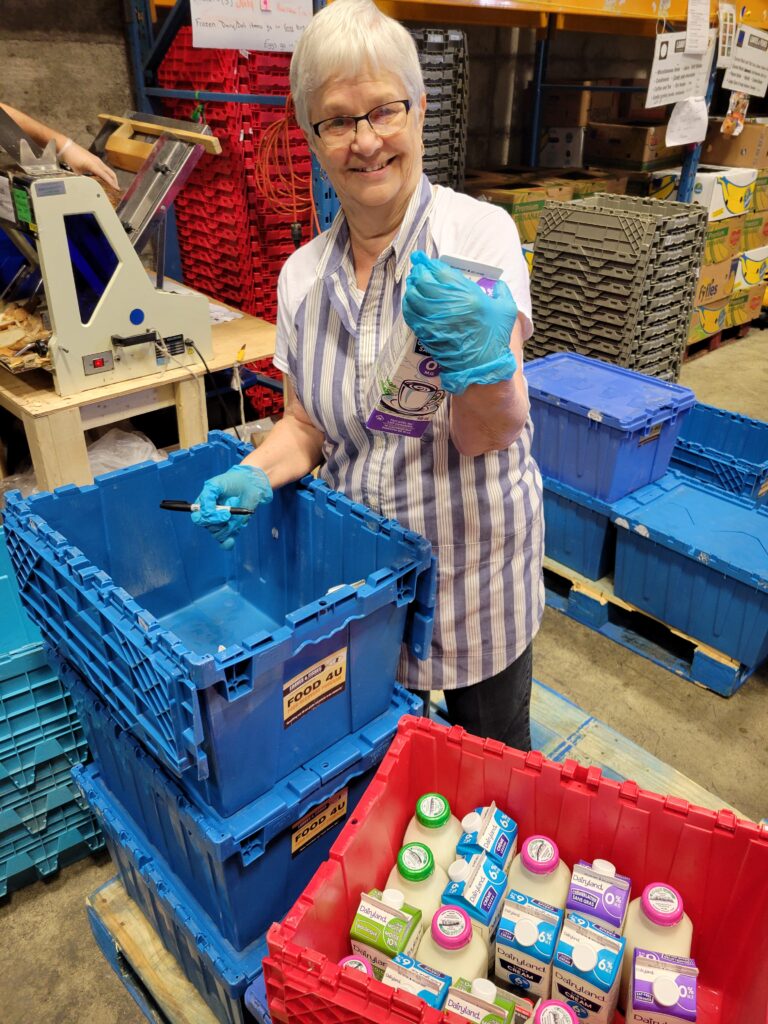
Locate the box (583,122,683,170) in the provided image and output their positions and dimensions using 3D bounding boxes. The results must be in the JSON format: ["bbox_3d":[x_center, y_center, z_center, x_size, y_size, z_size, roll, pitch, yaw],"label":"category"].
[{"bbox_3d":[1.629,-2.359,4.951,0.503,0.247,0.405,-25,37,-36],"label":"box"}]

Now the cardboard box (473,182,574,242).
[{"bbox_3d":[0.698,-1.627,4.149,0.503,0.247,0.405,-24,37,-36],"label":"cardboard box"}]

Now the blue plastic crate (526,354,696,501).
[{"bbox_3d":[0.687,-0.299,2.606,0.390,0.308,0.540,-23,36,-35],"label":"blue plastic crate"}]

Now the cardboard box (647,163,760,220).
[{"bbox_3d":[1.965,-1.974,4.746,0.503,0.247,0.405,-24,37,-36],"label":"cardboard box"}]

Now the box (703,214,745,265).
[{"bbox_3d":[1.966,-1.757,4.867,0.503,0.247,0.405,-24,37,-36],"label":"box"}]

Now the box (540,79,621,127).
[{"bbox_3d":[1.301,-2.685,5.039,0.460,0.250,0.405,-24,37,-36],"label":"box"}]

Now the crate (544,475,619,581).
[{"bbox_3d":[0.680,-0.039,2.750,0.390,0.308,0.540,-24,37,-35],"label":"crate"}]

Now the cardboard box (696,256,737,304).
[{"bbox_3d":[1.968,-1.540,4.988,0.503,0.247,0.405,-24,37,-36],"label":"cardboard box"}]

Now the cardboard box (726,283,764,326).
[{"bbox_3d":[2.344,-1.490,5.405,0.503,0.247,0.405,-24,37,-36],"label":"cardboard box"}]

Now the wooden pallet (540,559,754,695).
[{"bbox_3d":[1.137,0.112,2.936,1.219,0.141,1.016,-24,37,-36],"label":"wooden pallet"}]

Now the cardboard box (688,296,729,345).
[{"bbox_3d":[1.969,-1.323,5.109,0.503,0.247,0.405,-24,37,-36],"label":"cardboard box"}]

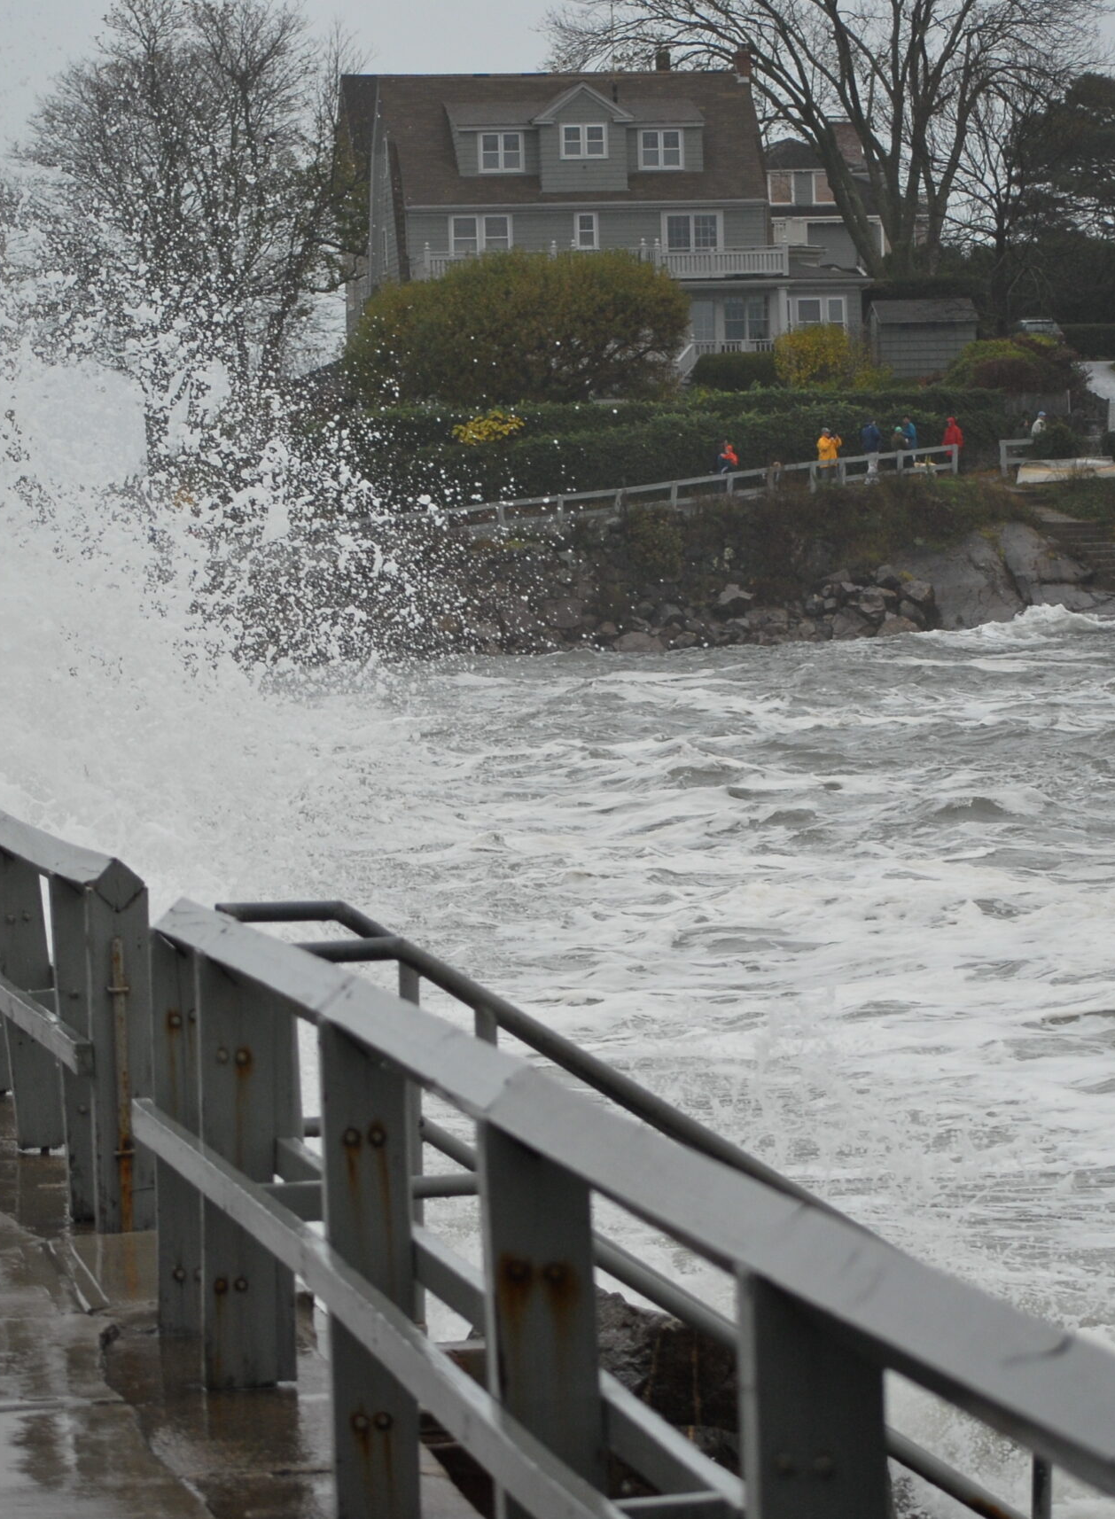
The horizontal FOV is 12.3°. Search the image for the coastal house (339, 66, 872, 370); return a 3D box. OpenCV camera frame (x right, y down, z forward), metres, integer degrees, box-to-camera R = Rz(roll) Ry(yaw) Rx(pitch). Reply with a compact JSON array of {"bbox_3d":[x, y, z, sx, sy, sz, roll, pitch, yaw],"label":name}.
[{"bbox_3d":[1.500,-18.350,176.000,15.500,10.400,12.000,-3,3,-15],"label":"coastal house"}]

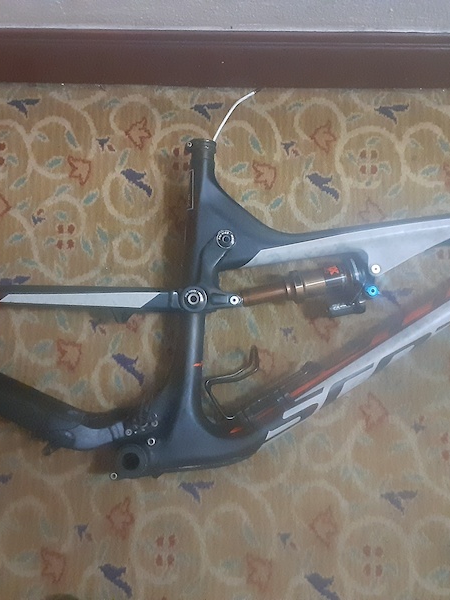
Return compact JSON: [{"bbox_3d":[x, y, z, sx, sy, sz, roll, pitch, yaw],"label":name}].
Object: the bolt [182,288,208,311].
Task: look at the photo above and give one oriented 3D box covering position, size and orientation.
[{"bbox_3d":[-0.041,-0.001,0.838,0.032,0.013,0.032,0,81,2],"label":"bolt"}]

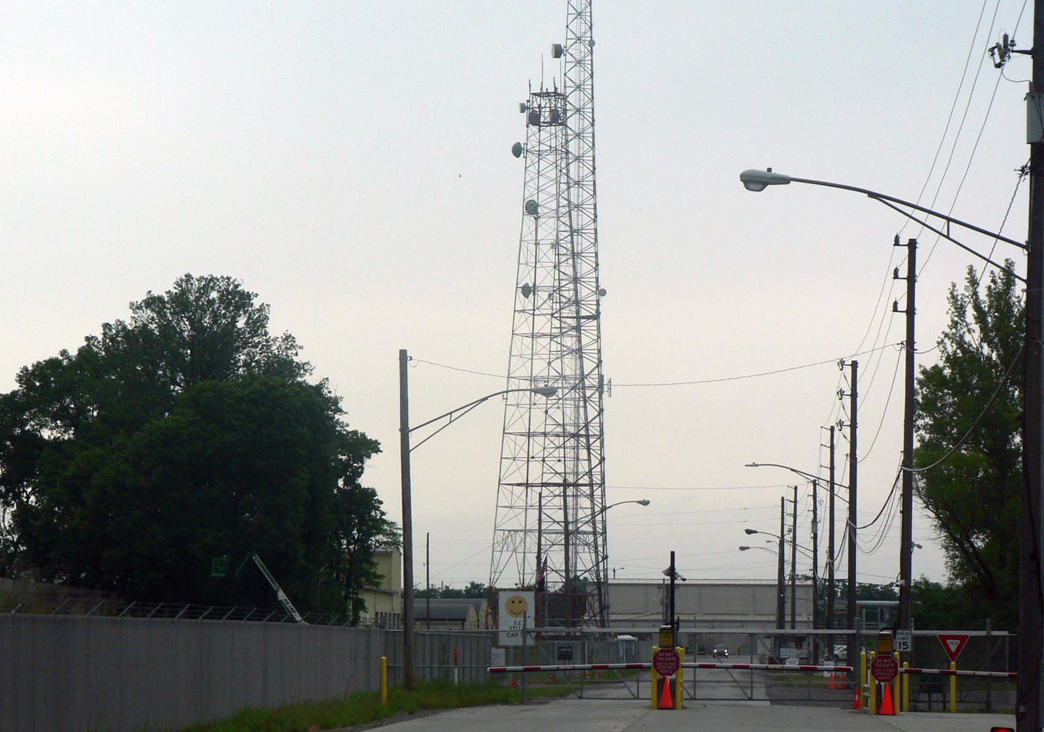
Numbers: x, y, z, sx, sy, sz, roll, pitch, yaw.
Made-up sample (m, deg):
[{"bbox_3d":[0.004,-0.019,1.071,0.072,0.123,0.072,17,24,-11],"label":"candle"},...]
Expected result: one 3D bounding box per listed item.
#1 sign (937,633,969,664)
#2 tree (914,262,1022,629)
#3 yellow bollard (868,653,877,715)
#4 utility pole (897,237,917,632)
[{"bbox_3d":[9.969,6.518,81.500,0.750,0.650,0.030,0,-4,3],"label":"sign"},{"bbox_3d":[17.689,4.197,138.663,5.000,16.660,5.000,0,-5,0],"label":"tree"},{"bbox_3d":[7.740,6.986,77.755,0.130,1.390,0.130,0,-5,0],"label":"yellow bollard"},{"bbox_3d":[8.915,2.524,81.800,0.420,11.000,0.300,1,-4,3],"label":"utility pole"}]

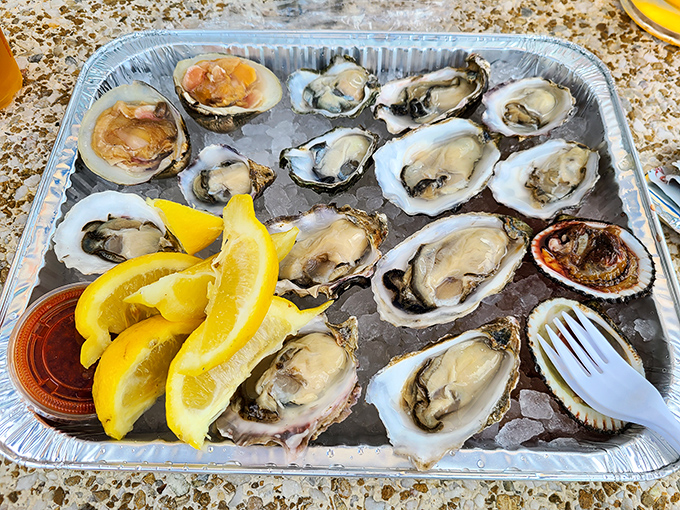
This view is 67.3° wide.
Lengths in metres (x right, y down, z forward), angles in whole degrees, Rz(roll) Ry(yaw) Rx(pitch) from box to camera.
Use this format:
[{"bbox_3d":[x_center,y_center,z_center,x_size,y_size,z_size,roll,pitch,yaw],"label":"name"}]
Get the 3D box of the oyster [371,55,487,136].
[{"bbox_3d":[0.055,-0.094,0.316,0.078,0.026,0.044,-21,67,-9],"label":"oyster"}]

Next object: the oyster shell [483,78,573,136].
[{"bbox_3d":[0.113,-0.087,0.316,0.055,0.022,0.045,-12,64,-6],"label":"oyster shell"}]

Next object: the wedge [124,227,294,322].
[{"bbox_3d":[-0.060,0.011,0.232,0.082,0.028,0.030,-23,63,-13],"label":"wedge"}]

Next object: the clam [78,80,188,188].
[{"bbox_3d":[-0.116,-0.066,0.300,0.060,0.030,0.069,-16,69,-6],"label":"clam"}]

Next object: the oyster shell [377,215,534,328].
[{"bbox_3d":[0.058,0.010,0.266,0.093,0.025,0.048,-29,65,-15],"label":"oyster shell"}]

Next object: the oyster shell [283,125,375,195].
[{"bbox_3d":[-0.002,-0.052,0.298,0.060,0.021,0.042,-26,64,-14],"label":"oyster shell"}]

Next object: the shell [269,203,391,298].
[{"bbox_3d":[-0.007,0.002,0.270,0.073,0.025,0.055,-16,62,-9],"label":"shell"}]

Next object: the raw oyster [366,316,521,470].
[{"bbox_3d":[0.044,0.062,0.226,0.081,0.025,0.048,-38,67,-19],"label":"raw oyster"}]

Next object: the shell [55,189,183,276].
[{"bbox_3d":[-0.114,-0.006,0.273,0.071,0.022,0.051,13,61,7],"label":"shell"}]

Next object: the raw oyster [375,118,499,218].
[{"bbox_3d":[0.056,-0.047,0.297,0.079,0.024,0.059,-28,64,-15],"label":"raw oyster"}]

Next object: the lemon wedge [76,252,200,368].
[{"bbox_3d":[-0.099,0.020,0.243,0.032,0.024,0.074,43,67,6],"label":"lemon wedge"}]

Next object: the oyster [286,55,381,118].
[{"bbox_3d":[-0.004,-0.101,0.321,0.054,0.022,0.047,1,69,1],"label":"oyster"}]

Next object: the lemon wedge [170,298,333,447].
[{"bbox_3d":[-0.041,0.043,0.221,0.036,0.034,0.084,37,67,19],"label":"lemon wedge"}]

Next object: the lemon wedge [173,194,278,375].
[{"bbox_3d":[-0.047,0.013,0.215,0.033,0.030,0.081,7,61,4],"label":"lemon wedge"}]

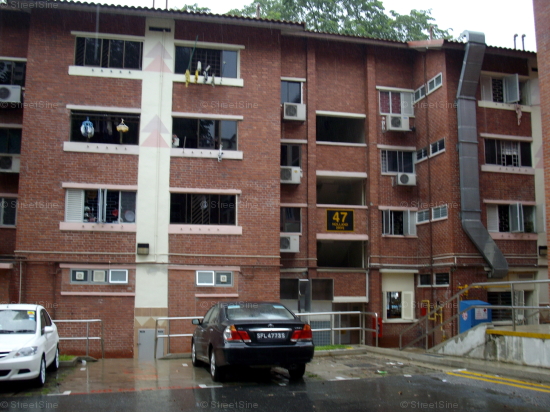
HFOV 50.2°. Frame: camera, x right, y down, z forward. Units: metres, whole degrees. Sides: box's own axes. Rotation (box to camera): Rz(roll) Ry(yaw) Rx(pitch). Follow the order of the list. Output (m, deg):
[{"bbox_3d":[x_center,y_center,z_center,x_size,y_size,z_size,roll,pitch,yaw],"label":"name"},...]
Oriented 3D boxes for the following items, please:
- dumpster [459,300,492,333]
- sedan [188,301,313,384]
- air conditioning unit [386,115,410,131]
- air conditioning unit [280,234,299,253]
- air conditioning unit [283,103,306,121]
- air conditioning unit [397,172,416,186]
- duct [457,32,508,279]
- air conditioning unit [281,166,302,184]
[{"bbox_3d":[6.859,4.042,20.084,0.780,1.600,0.830,2,-9,-11],"label":"dumpster"},{"bbox_3d":[-0.625,2.764,12.437,1.795,1.480,4.815,2,-9,-14],"label":"sedan"},{"bbox_3d":[5.160,-3.408,24.558,0.830,0.580,0.310,2,-9,-13],"label":"air conditioning unit"},{"bbox_3d":[0.507,1.489,22.810,0.850,0.640,0.310,2,-9,-11],"label":"air conditioning unit"},{"bbox_3d":[0.780,-3.745,23.630,0.860,0.630,0.310,2,-9,-11],"label":"air conditioning unit"},{"bbox_3d":[5.404,-1.051,24.241,0.770,0.490,0.270,2,-9,-13],"label":"air conditioning unit"},{"bbox_3d":[7.856,-1.946,21.933,1.774,9.124,1.024,2,-8,-12],"label":"duct"},{"bbox_3d":[0.558,-1.174,23.209,0.850,0.640,0.310,2,-9,-11],"label":"air conditioning unit"}]

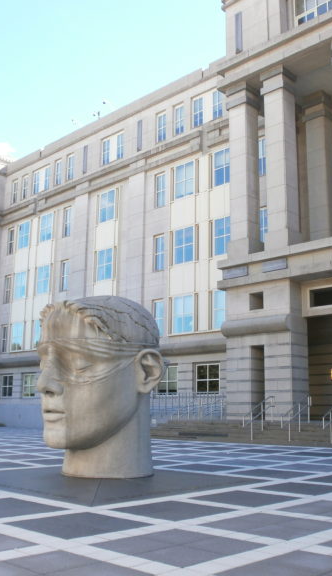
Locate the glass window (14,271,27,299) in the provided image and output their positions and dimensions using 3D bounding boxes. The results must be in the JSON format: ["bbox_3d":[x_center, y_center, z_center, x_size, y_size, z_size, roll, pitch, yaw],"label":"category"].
[{"bbox_3d":[-11.686,-0.201,48.112,1.570,2.060,0.200,-11,-16,43],"label":"glass window"}]

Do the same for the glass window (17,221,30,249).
[{"bbox_3d":[-10.872,-4.059,46.118,1.450,2.120,0.180,-11,-17,42],"label":"glass window"}]

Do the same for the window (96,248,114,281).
[{"bbox_3d":[-3.909,-1.488,38.788,1.480,2.100,0.180,-11,-17,42],"label":"window"}]

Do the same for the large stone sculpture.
[{"bbox_3d":[-1.324,1.828,11.637,2.200,3.450,2.750,-11,-16,42],"label":"large stone sculpture"}]

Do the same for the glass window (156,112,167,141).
[{"bbox_3d":[-0.213,-9.924,37.175,0.720,1.950,0.180,-11,-17,42],"label":"glass window"}]

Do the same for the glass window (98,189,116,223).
[{"bbox_3d":[-4.055,-5.685,41.682,1.650,2.080,0.200,-11,-16,43],"label":"glass window"}]

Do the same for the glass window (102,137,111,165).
[{"bbox_3d":[-4.030,-9.248,40.870,0.709,1.774,0.150,-11,-16,42],"label":"glass window"}]

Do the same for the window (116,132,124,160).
[{"bbox_3d":[-3.169,-9.834,41.708,0.740,1.800,0.200,-11,-16,43],"label":"window"}]

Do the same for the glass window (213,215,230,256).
[{"bbox_3d":[3.224,-2.815,32.394,1.520,2.092,0.150,-11,-16,42],"label":"glass window"}]

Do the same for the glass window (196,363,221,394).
[{"bbox_3d":[2.296,5.028,32.965,1.680,1.640,0.200,-11,-16,43],"label":"glass window"}]

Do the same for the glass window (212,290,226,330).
[{"bbox_3d":[3.103,1.146,31.622,1.520,2.098,0.150,-11,-16,42],"label":"glass window"}]

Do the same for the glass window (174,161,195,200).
[{"bbox_3d":[1.115,-6.332,35.229,1.486,2.061,0.150,-11,-16,42],"label":"glass window"}]

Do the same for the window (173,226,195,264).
[{"bbox_3d":[1.069,-2.403,34.188,1.480,2.140,0.180,-11,-17,42],"label":"window"}]

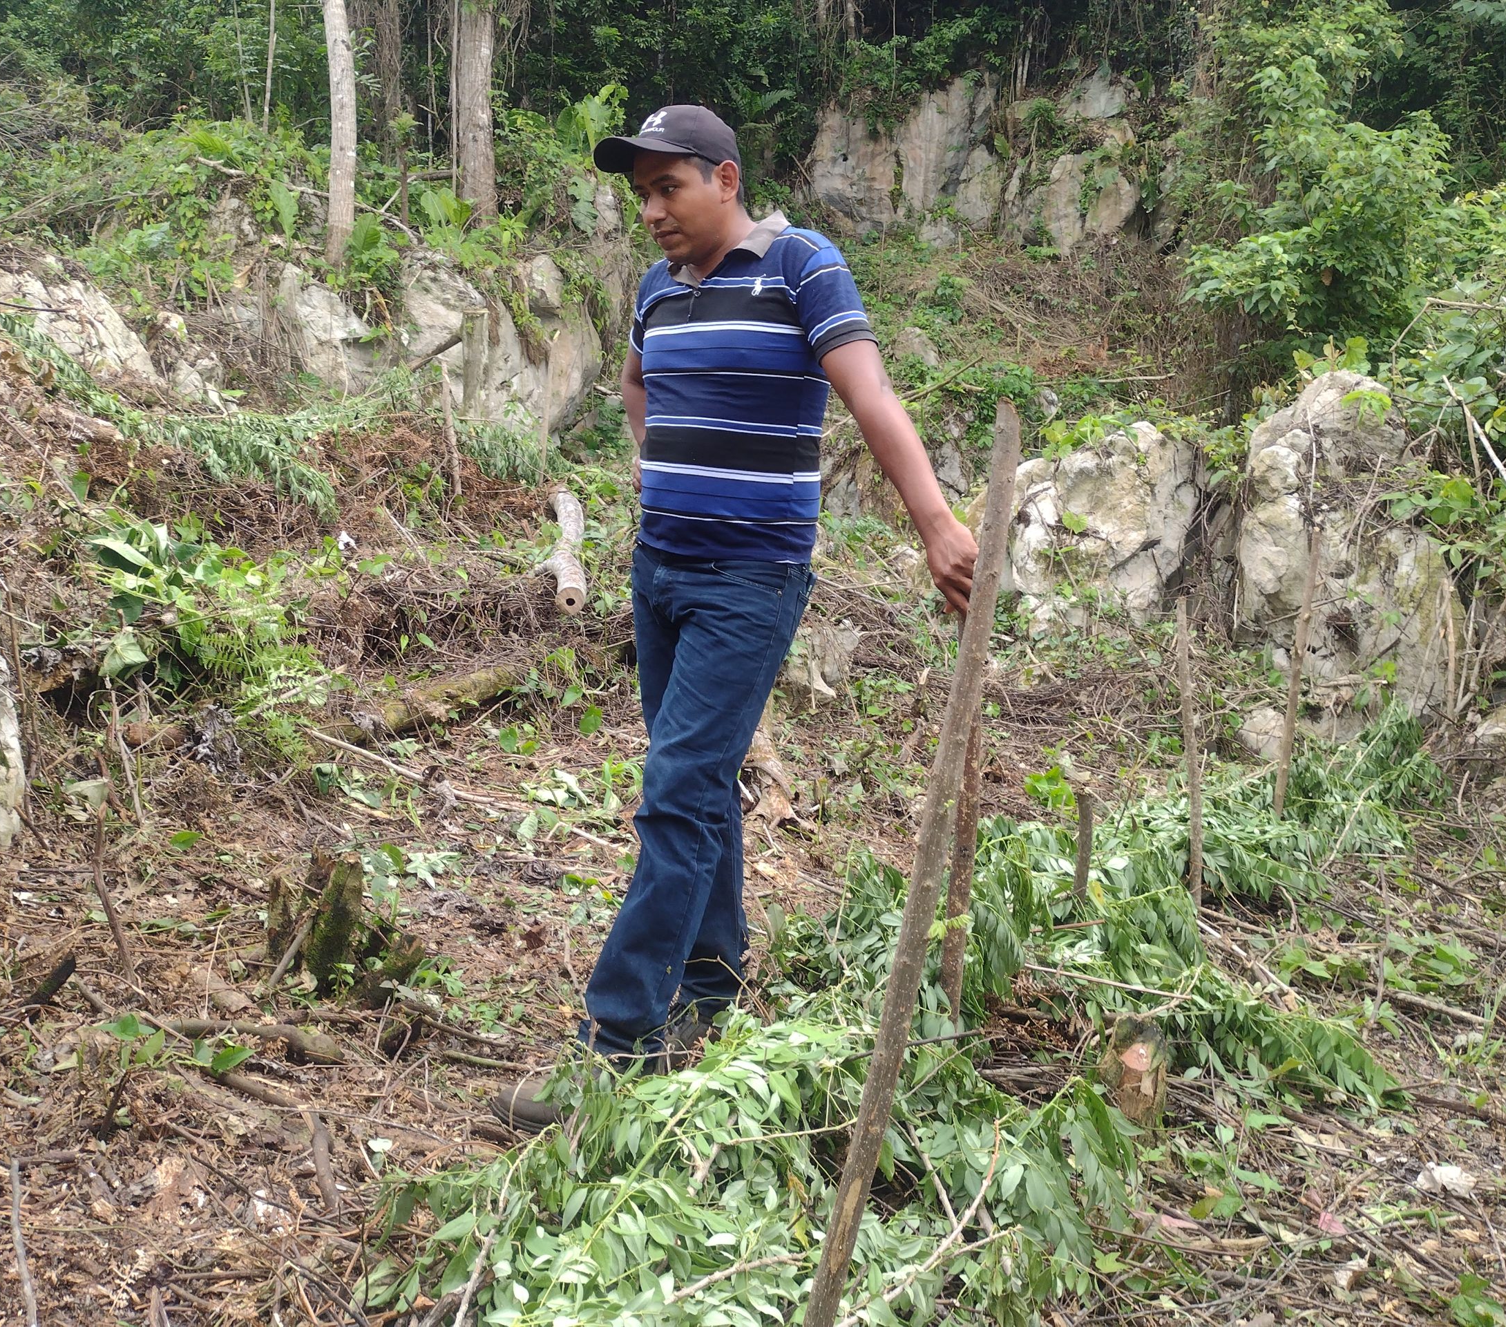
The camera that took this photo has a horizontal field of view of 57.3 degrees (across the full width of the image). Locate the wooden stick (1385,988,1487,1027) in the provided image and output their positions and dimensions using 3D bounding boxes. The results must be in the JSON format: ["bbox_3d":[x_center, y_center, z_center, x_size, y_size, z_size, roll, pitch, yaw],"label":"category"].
[{"bbox_3d":[1.528,0.770,3.090,0.220,0.025,0.025,12,13,36],"label":"wooden stick"}]

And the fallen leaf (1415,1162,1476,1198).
[{"bbox_3d":[1.088,0.805,2.168,0.090,0.030,0.060,3,7,28],"label":"fallen leaf"}]

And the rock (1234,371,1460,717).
[{"bbox_3d":[2.495,-0.520,5.800,0.850,1.350,0.750,3,7,23],"label":"rock"}]

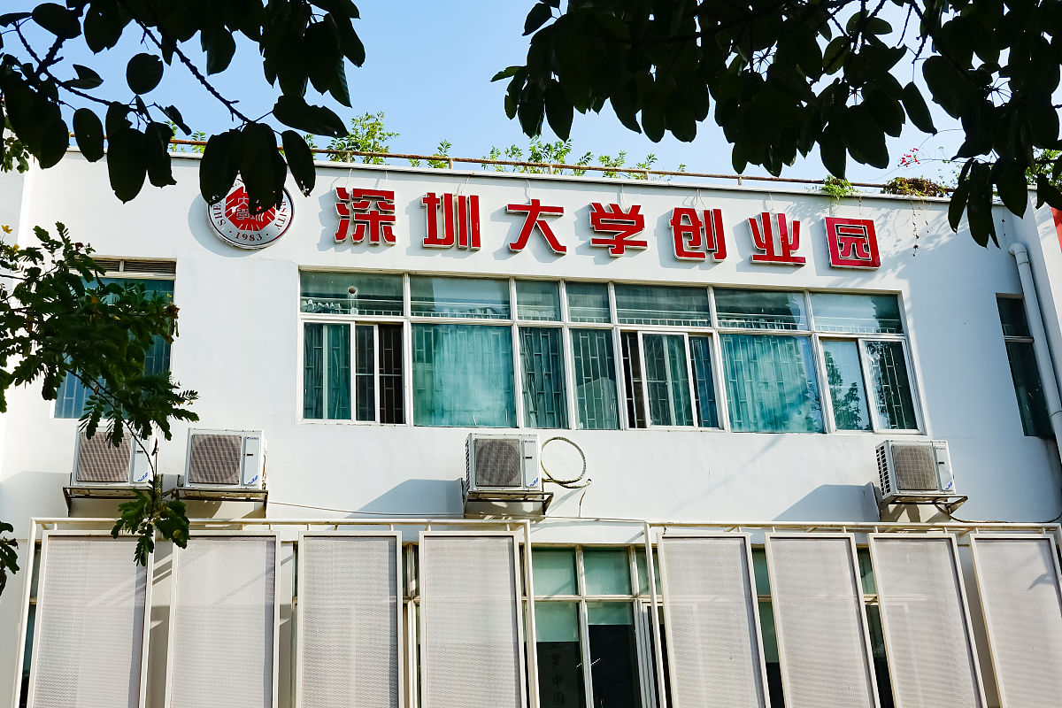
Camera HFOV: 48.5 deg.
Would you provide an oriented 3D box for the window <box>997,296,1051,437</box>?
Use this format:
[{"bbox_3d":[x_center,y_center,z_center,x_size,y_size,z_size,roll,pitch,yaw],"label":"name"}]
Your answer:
[{"bbox_3d":[7.705,0.194,18.489,0.547,2.409,0.130,2,-22,-12],"label":"window"}]

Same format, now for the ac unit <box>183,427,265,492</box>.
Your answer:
[{"bbox_3d":[-3.872,1.387,14.966,0.925,0.780,0.390,2,-22,-12],"label":"ac unit"}]

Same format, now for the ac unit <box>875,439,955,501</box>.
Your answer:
[{"bbox_3d":[5.532,1.685,16.971,0.925,0.780,0.390,2,-22,-12],"label":"ac unit"}]

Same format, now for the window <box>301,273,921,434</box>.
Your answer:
[{"bbox_3d":[1.321,0.016,17.118,9.245,2.347,0.130,2,-22,-12],"label":"window"}]

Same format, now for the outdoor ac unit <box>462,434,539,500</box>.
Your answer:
[{"bbox_3d":[-0.367,1.496,15.714,0.925,0.780,0.390,2,-22,-12],"label":"outdoor ac unit"}]

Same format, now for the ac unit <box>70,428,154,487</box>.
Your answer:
[{"bbox_3d":[-5.170,1.335,14.694,0.925,0.780,0.390,2,-22,-12],"label":"ac unit"}]

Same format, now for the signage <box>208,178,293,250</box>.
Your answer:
[{"bbox_3d":[-3.928,-1.985,16.581,1.161,1.161,0.110,2,-22,-12],"label":"signage"}]

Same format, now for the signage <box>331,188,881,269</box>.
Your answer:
[{"bbox_3d":[1.316,-1.854,17.713,8.401,0.858,0.110,2,-22,-12],"label":"signage"}]

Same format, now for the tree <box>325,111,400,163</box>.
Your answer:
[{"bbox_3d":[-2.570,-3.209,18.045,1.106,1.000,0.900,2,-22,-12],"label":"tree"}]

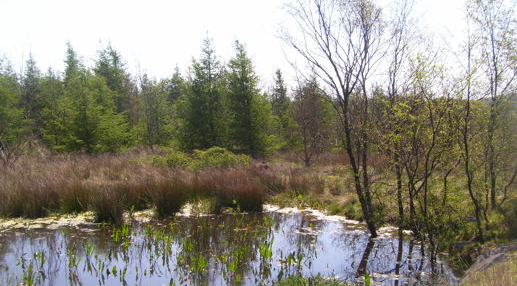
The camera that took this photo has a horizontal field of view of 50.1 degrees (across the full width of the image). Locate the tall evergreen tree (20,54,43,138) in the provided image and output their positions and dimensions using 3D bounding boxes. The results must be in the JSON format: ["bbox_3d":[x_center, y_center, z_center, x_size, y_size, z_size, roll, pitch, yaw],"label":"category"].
[{"bbox_3d":[-13.964,-2.861,34.000,1.520,5.290,1.440,0,3,0],"label":"tall evergreen tree"}]

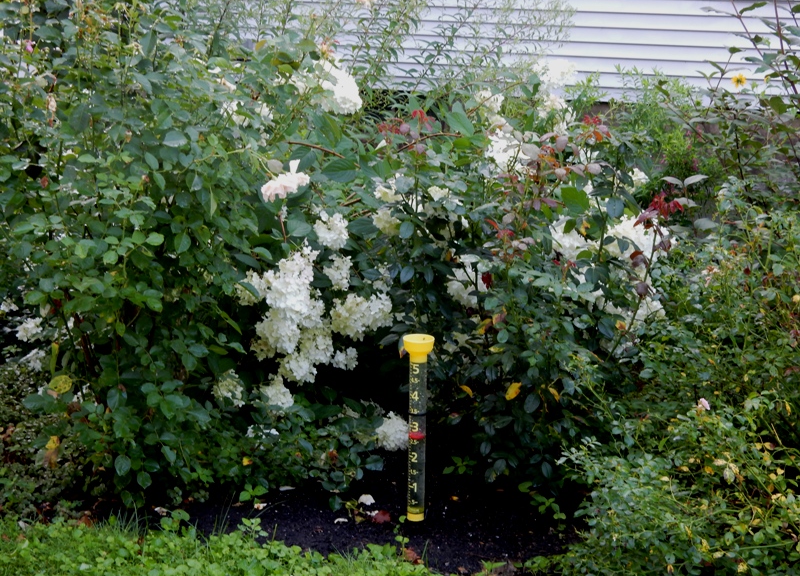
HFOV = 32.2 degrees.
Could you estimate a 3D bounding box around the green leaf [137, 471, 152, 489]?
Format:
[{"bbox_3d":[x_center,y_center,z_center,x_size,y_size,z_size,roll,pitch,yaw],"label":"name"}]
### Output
[{"bbox_3d":[-0.746,0.559,4.050,0.044,0.053,0.016,-2,-17,-11],"label":"green leaf"}]

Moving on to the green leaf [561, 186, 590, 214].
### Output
[{"bbox_3d":[0.501,-0.251,3.950,0.073,0.092,0.018,-38,-17,-6],"label":"green leaf"}]

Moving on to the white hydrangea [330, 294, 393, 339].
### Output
[{"bbox_3d":[-0.119,0.088,4.303,0.191,0.148,0.150,0,14,-2],"label":"white hydrangea"}]

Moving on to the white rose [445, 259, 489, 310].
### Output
[{"bbox_3d":[0.194,-0.013,4.050,0.129,0.136,0.110,2,14,3],"label":"white rose"}]

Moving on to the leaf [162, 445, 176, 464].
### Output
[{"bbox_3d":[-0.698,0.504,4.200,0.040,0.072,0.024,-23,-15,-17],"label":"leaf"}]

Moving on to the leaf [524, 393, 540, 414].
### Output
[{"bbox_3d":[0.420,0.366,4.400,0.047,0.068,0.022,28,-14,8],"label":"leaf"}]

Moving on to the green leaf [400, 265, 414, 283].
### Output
[{"bbox_3d":[0.024,-0.044,4.400,0.040,0.062,0.020,28,-14,8],"label":"green leaf"}]

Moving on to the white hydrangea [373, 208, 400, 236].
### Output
[{"bbox_3d":[-0.044,-0.213,4.510,0.092,0.092,0.090,1,12,0],"label":"white hydrangea"}]

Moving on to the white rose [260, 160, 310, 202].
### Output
[{"bbox_3d":[-0.326,-0.304,3.960,0.140,0.110,0.115,0,13,-6],"label":"white rose"}]

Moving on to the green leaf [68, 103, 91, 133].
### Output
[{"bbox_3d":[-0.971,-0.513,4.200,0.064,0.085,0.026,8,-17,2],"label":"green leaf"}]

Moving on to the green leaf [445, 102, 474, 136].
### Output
[{"bbox_3d":[0.201,-0.559,4.600,0.080,0.123,0.030,-30,-5,0],"label":"green leaf"}]

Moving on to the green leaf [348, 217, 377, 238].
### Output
[{"bbox_3d":[-0.117,-0.194,4.450,0.096,0.074,0.035,0,-8,-2],"label":"green leaf"}]

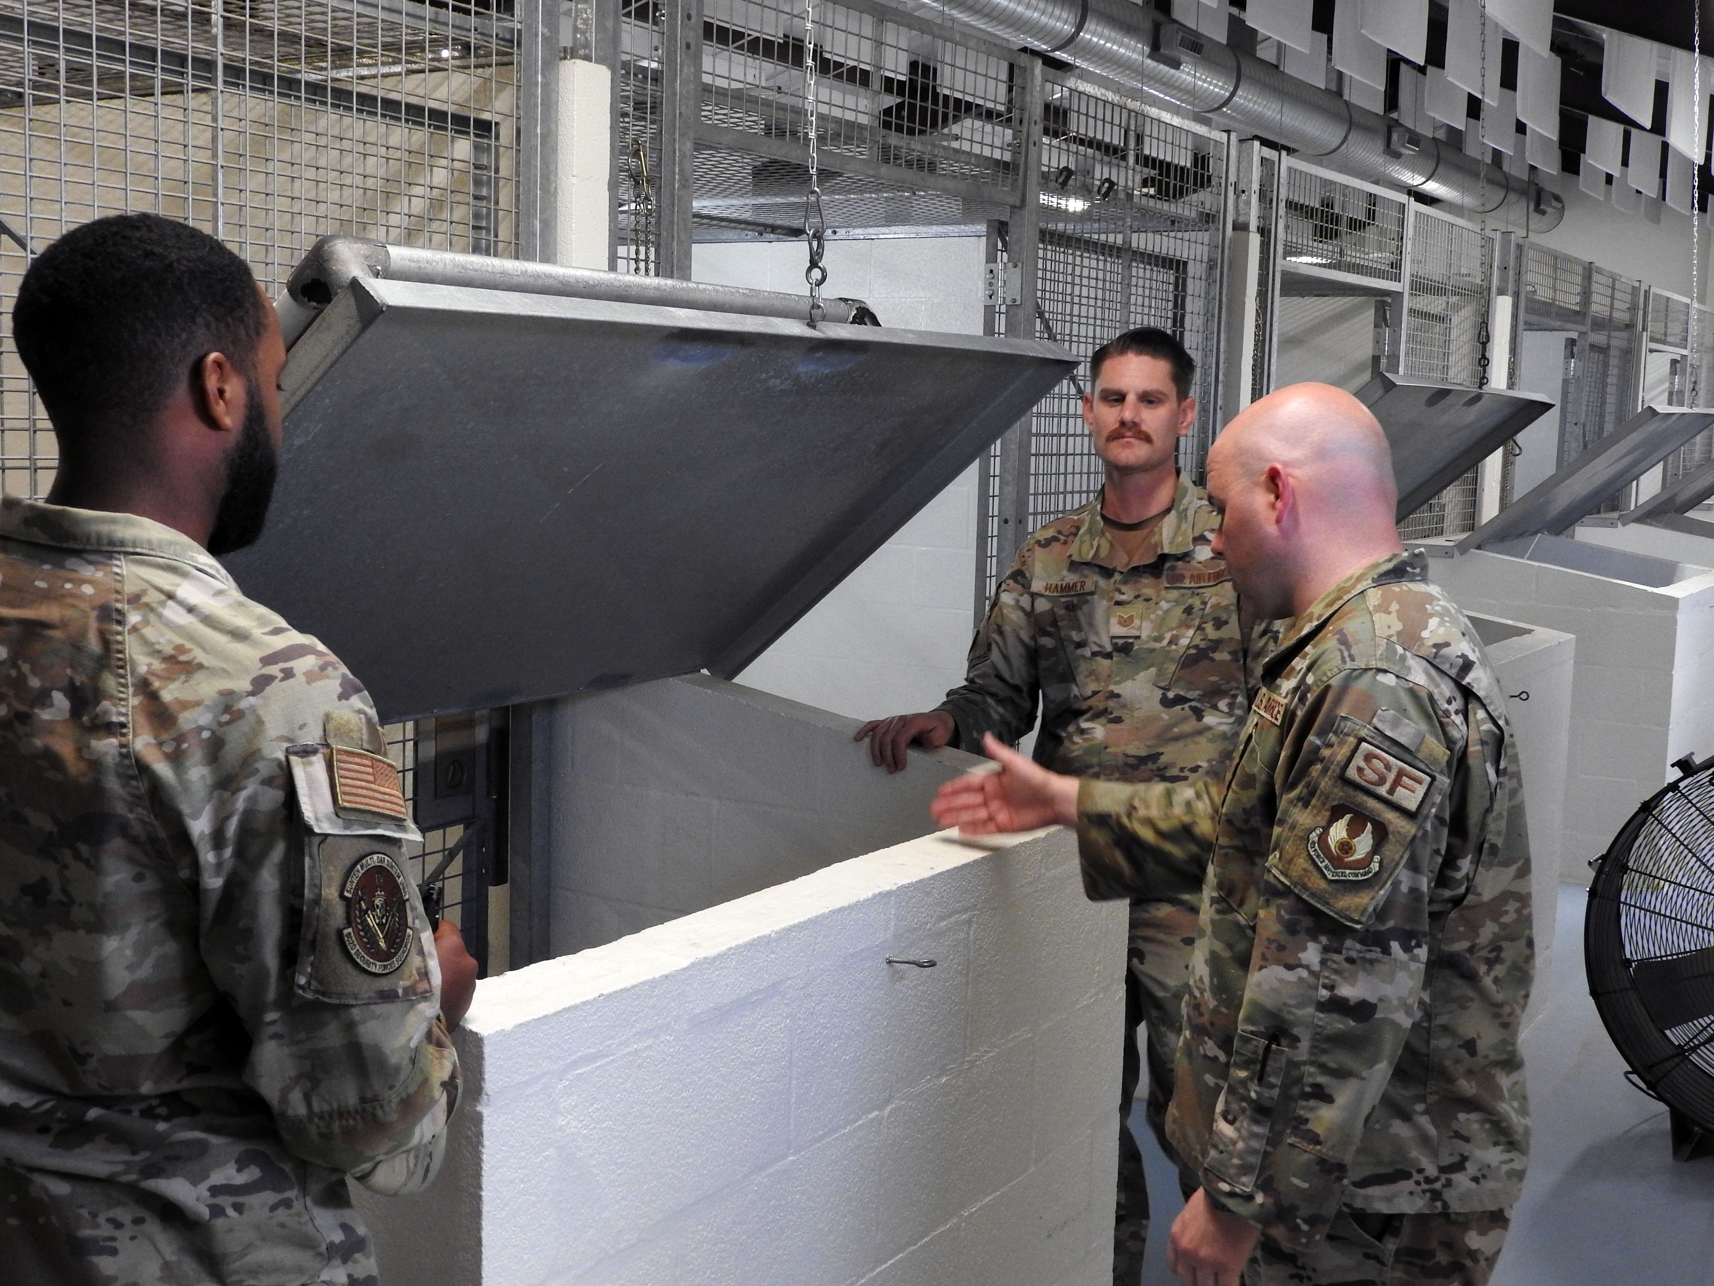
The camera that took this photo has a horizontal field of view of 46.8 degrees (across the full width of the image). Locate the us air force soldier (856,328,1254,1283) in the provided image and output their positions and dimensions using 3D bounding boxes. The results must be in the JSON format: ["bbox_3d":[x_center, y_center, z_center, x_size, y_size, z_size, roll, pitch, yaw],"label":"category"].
[{"bbox_3d":[0.365,0.373,3.356,0.600,1.810,0.570,4,7,15],"label":"us air force soldier"}]

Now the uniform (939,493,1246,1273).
[{"bbox_3d":[0.426,0.442,3.425,0.520,1.470,0.430,4,7,15],"label":"uniform"}]

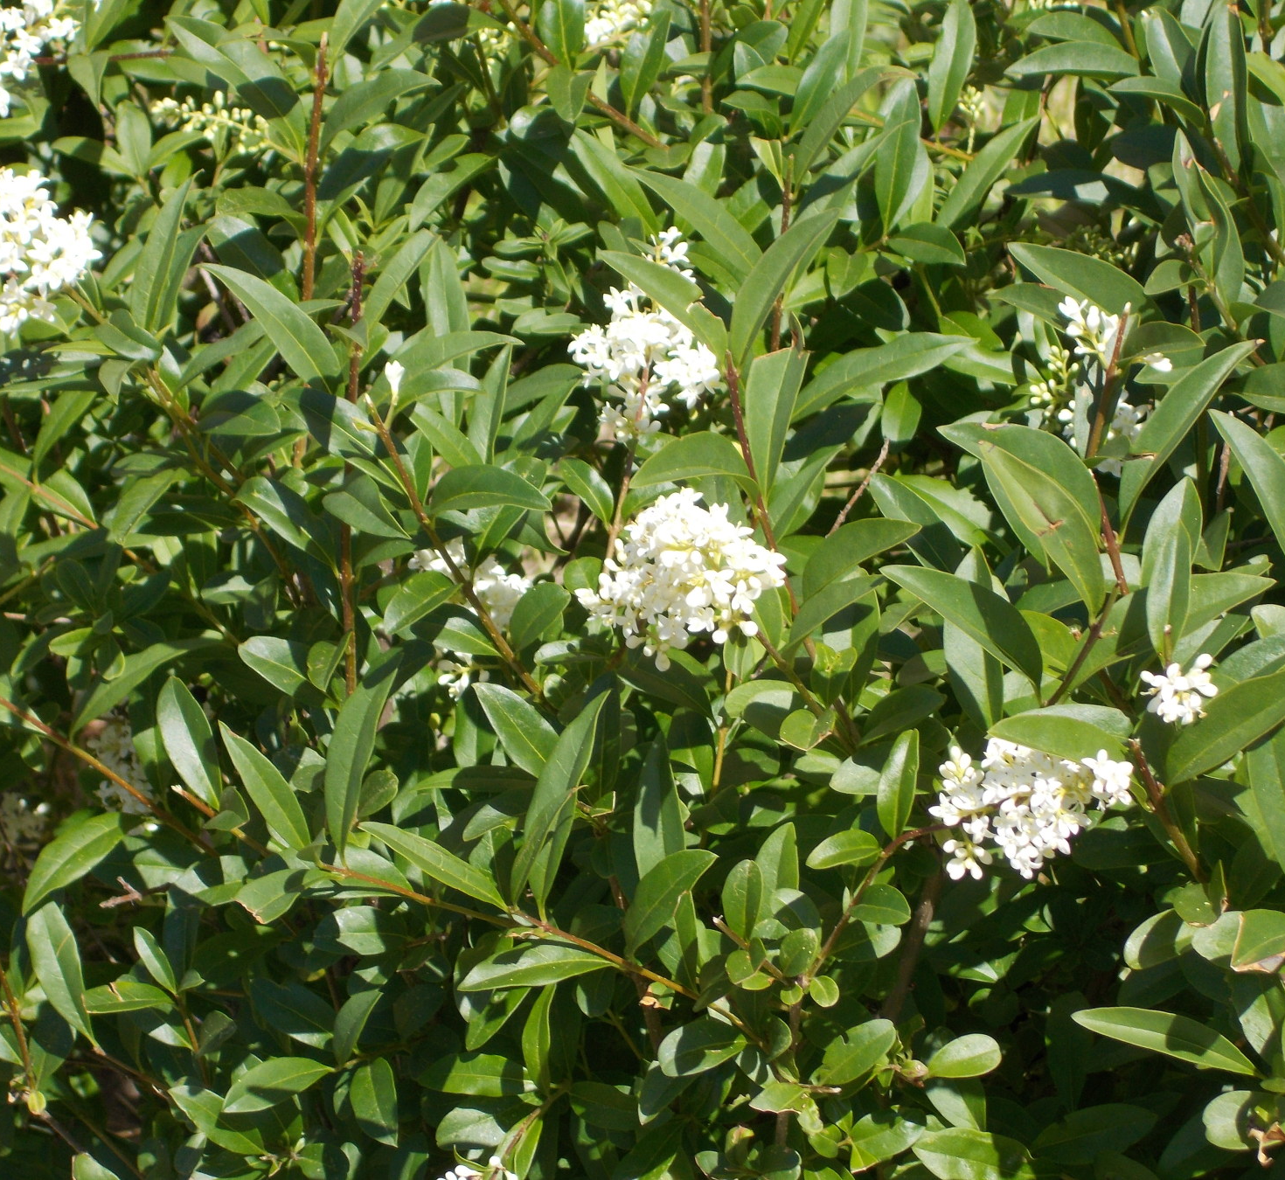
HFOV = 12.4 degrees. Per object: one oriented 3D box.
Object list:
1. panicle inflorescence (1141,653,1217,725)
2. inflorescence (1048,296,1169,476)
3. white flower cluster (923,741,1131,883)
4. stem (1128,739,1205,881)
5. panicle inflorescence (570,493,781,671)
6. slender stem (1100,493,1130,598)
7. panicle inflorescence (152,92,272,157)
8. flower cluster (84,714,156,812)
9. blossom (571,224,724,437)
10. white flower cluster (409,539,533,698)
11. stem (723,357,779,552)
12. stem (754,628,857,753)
[{"bbox_3d":[0.147,0.027,1.620,0.021,0.018,0.018,0,16,0],"label":"panicle inflorescence"},{"bbox_3d":[0.121,-0.053,1.540,0.034,0.048,0.034,9,19,0],"label":"inflorescence"},{"bbox_3d":[0.100,0.057,1.520,0.053,0.038,0.038,-18,0,9],"label":"white flower cluster"},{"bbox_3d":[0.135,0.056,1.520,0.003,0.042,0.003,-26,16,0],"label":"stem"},{"bbox_3d":[0.011,-0.003,1.650,0.058,0.047,0.047,0,16,0],"label":"panicle inflorescence"},{"bbox_3d":[0.130,-0.012,1.630,0.002,0.029,0.002,-16,15,0],"label":"slender stem"},{"bbox_3d":[-0.130,-0.140,1.780,0.036,0.019,0.022,0,16,0],"label":"panicle inflorescence"},{"bbox_3d":[-0.155,0.052,1.750,0.021,0.030,0.021,0,16,0],"label":"flower cluster"},{"bbox_3d":[0.001,-0.074,1.700,0.042,0.058,0.040,0,16,0],"label":"blossom"},{"bbox_3d":[-0.046,0.007,1.600,0.036,0.043,0.034,0,20,0],"label":"white flower cluster"},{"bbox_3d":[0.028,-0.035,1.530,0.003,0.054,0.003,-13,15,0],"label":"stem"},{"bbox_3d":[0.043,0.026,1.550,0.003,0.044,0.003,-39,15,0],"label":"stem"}]

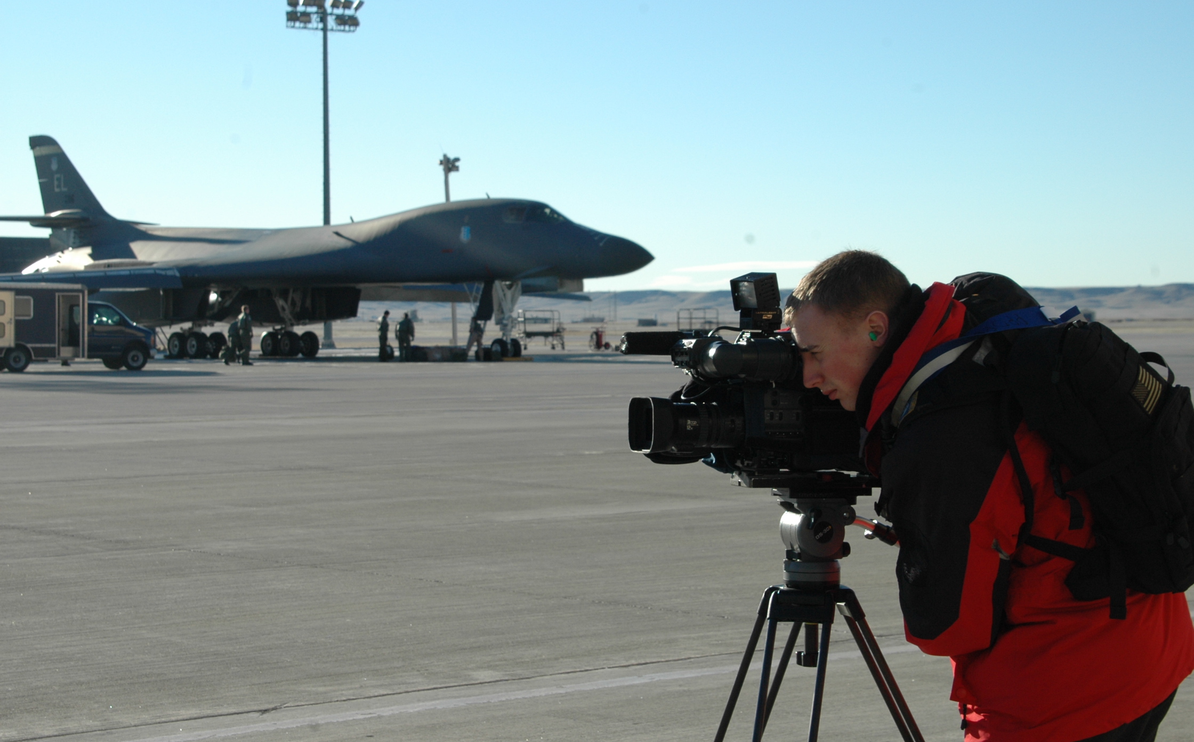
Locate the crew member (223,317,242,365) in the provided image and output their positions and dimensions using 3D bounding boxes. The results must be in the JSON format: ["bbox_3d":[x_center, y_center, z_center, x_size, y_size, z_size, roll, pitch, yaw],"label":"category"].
[{"bbox_3d":[-11.052,-0.884,79.000,0.750,1.400,0.600,-1,1,-12],"label":"crew member"}]

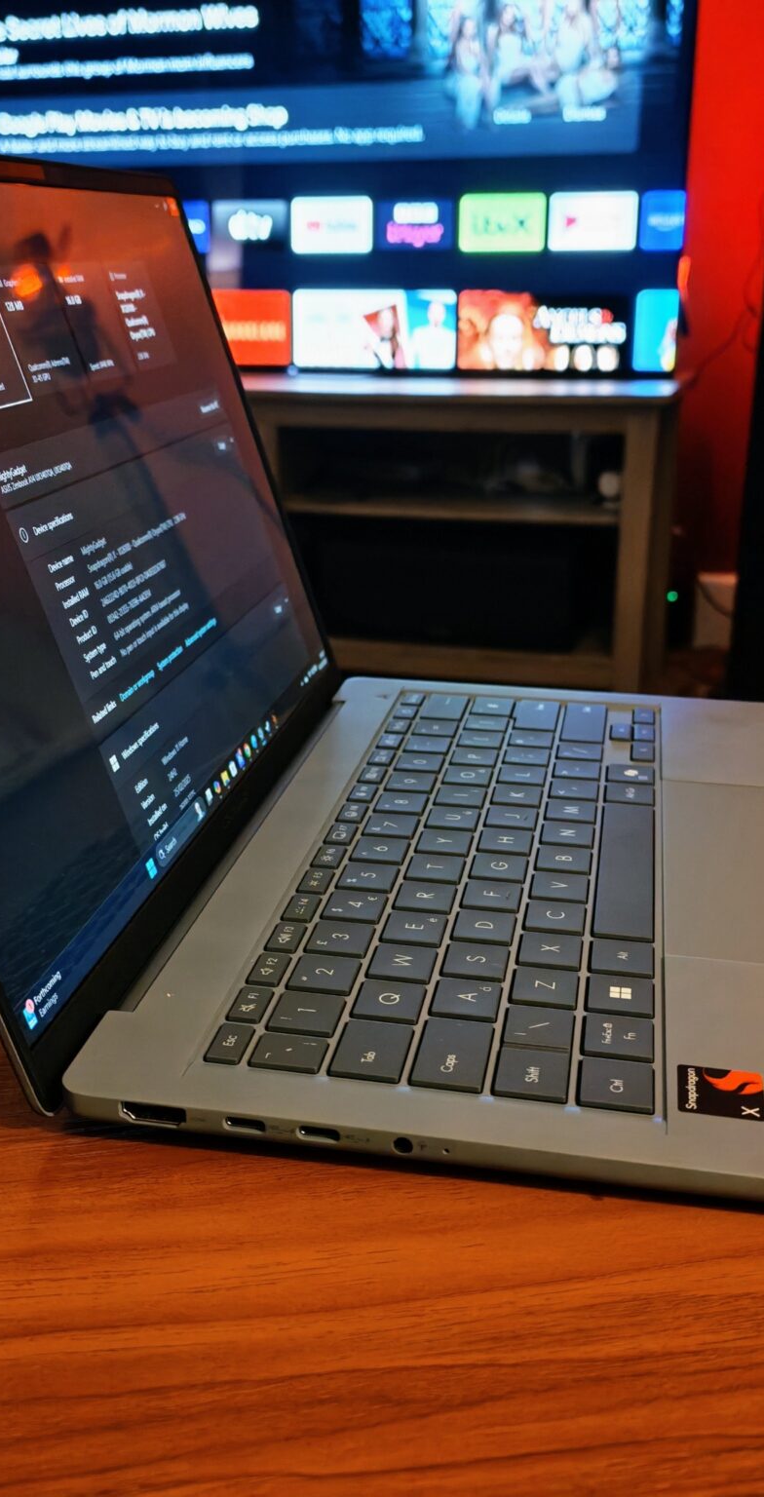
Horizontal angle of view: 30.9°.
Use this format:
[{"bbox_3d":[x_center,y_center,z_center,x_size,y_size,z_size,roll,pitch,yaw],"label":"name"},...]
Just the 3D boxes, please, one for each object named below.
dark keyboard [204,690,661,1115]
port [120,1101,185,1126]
[{"bbox_3d":[0.034,0.028,0.427,0.102,0.004,0.274,4,21,10],"label":"dark keyboard"},{"bbox_3d":[-0.048,0.077,0.298,0.015,0.005,0.009,4,21,10],"label":"port"}]

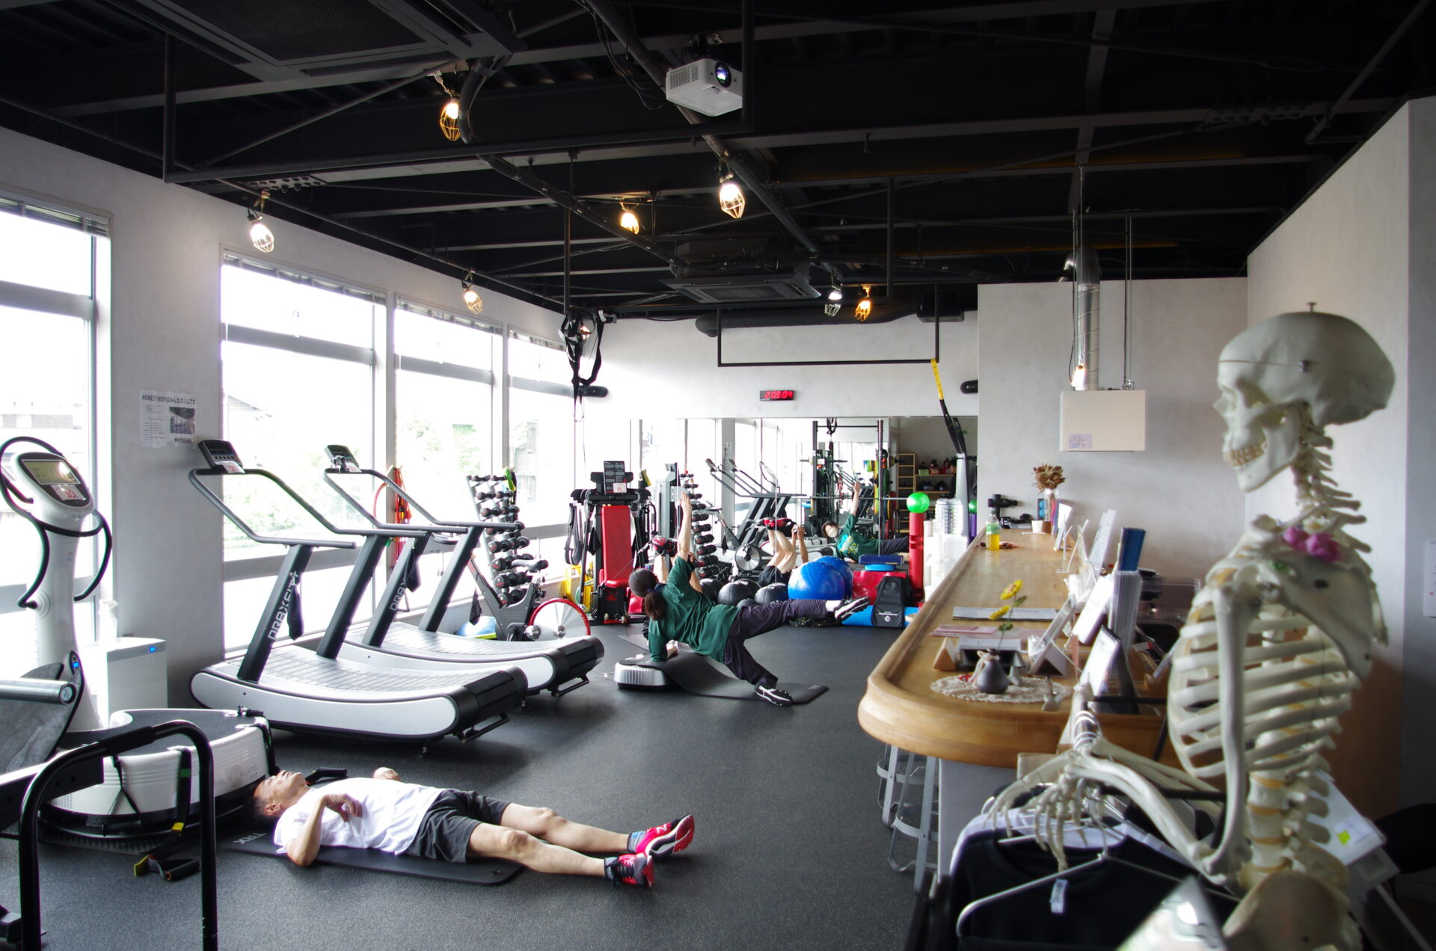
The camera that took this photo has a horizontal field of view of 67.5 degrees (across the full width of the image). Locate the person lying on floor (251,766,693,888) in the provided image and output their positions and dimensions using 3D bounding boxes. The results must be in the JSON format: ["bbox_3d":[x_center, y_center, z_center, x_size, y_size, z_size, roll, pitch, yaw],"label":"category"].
[{"bbox_3d":[-0.998,1.295,4.102,1.800,0.250,0.640,0,0,18],"label":"person lying on floor"}]

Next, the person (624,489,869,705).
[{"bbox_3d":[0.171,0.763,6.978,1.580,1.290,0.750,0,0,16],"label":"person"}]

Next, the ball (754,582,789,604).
[{"bbox_3d":[0.528,1.214,10.430,0.340,0.340,0.340,0,0,0],"label":"ball"}]

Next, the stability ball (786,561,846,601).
[{"bbox_3d":[0.955,1.102,10.400,0.550,0.550,0.550,0,0,0],"label":"stability ball"}]

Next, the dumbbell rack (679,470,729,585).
[{"bbox_3d":[-0.235,0.652,14.009,0.570,1.400,0.700,0,0,16],"label":"dumbbell rack"}]

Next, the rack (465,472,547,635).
[{"bbox_3d":[-1.721,0.682,8.817,0.570,1.400,0.700,0,0,16],"label":"rack"}]

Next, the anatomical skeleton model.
[{"bbox_3d":[0.597,0.622,1.339,0.500,1.645,0.430,1,0,38],"label":"anatomical skeleton model"}]

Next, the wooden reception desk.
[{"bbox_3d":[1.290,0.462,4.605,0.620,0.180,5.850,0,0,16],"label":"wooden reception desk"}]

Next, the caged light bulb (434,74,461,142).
[{"bbox_3d":[-1.242,-1.693,4.950,0.125,0.295,0.115,0,0,16],"label":"caged light bulb"}]

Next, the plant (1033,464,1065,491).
[{"bbox_3d":[2.263,0.019,7.350,0.220,0.190,0.200,0,0,16],"label":"plant"}]

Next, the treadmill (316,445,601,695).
[{"bbox_3d":[-1.700,0.594,7.016,1.780,1.580,0.810,0,0,16],"label":"treadmill"}]

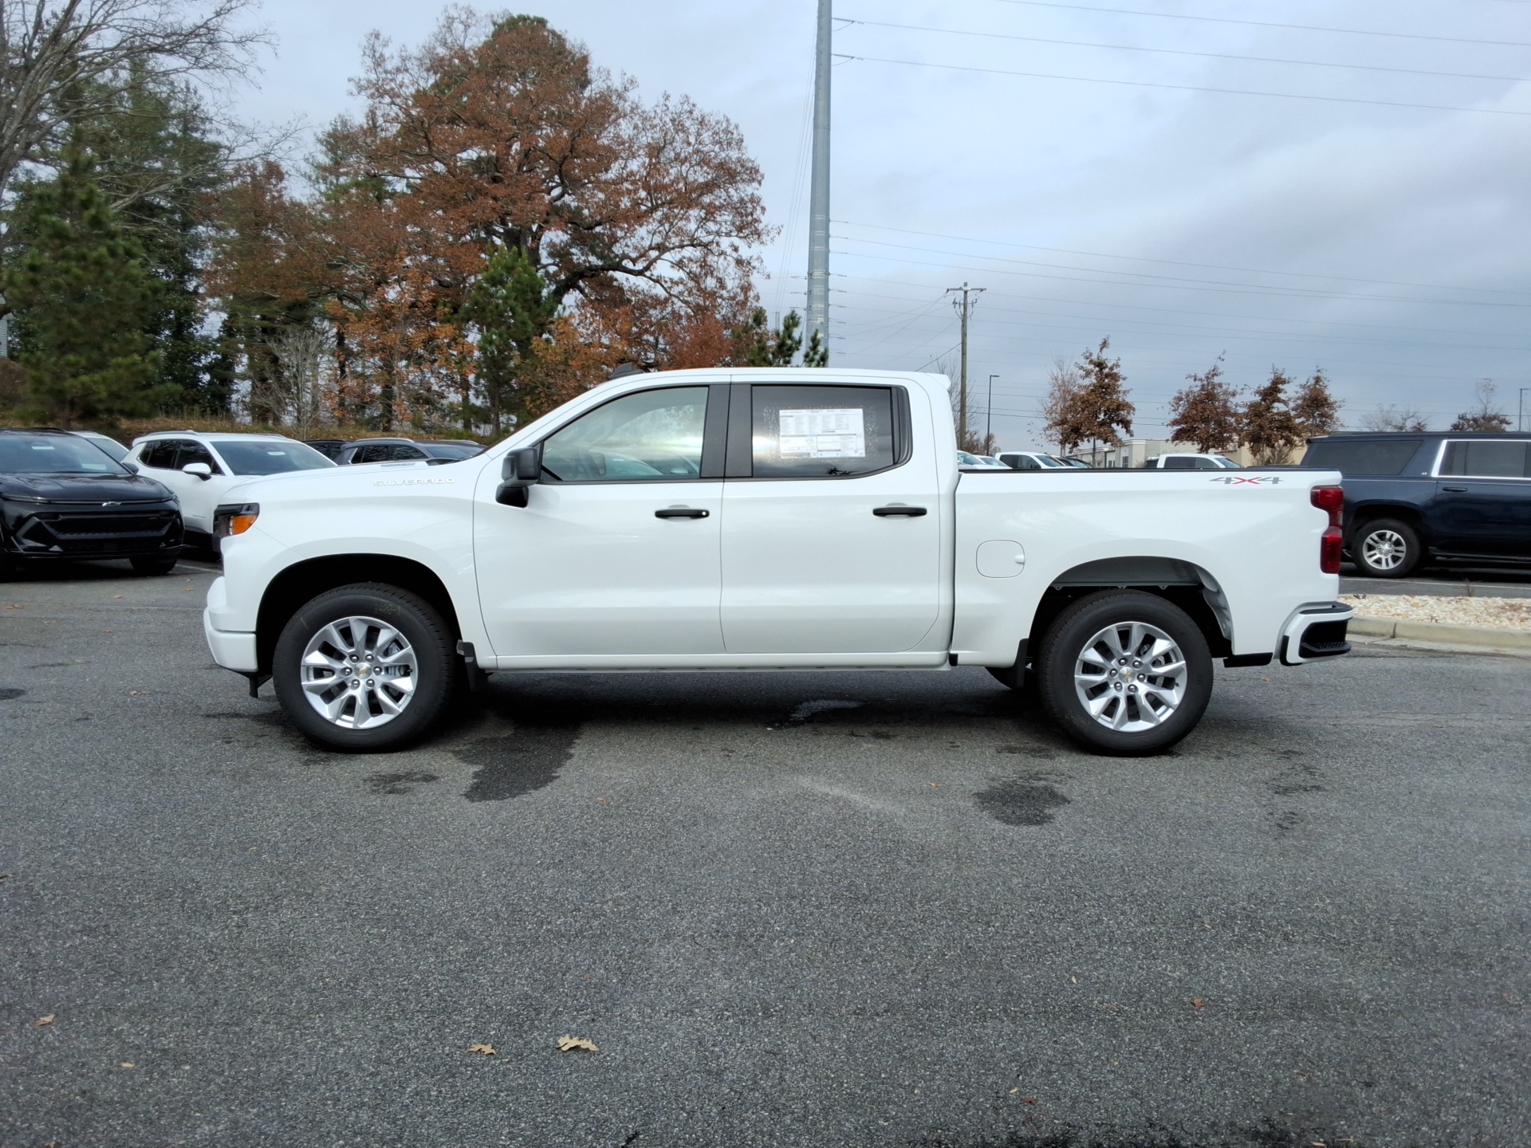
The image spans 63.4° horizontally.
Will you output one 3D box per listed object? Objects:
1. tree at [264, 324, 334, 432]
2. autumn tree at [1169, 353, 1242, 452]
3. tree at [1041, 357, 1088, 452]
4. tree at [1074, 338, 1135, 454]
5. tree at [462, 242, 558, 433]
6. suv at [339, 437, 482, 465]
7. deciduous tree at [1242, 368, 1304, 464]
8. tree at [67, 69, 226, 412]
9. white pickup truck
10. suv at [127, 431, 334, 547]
[{"bbox_3d":[-11.280,-4.674,29.909,1.675,2.718,1.675,-1,6,-20],"label":"tree"},{"bbox_3d":[16.921,-5.567,47.674,2.809,5.602,2.809,2,6,19],"label":"autumn tree"},{"bbox_3d":[12.206,-5.992,50.652,2.055,5.801,2.055,2,5,13],"label":"tree"},{"bbox_3d":[12.549,-5.789,46.654,2.613,6.137,2.613,2,5,15],"label":"tree"},{"bbox_3d":[-7.362,-6.760,35.538,2.746,5.421,2.746,0,5,-12],"label":"tree"},{"bbox_3d":[-5.285,-1.380,20.364,4.680,1.680,1.900,5,7,41],"label":"suv"},{"bbox_3d":[19.507,-5.350,47.691,2.487,5.222,2.487,3,6,22],"label":"deciduous tree"},{"bbox_3d":[-19.194,-10.110,38.254,4.877,10.652,4.877,-2,6,-26],"label":"tree"},{"bbox_3d":[0.025,-0.156,6.959,5.880,1.930,2.120,0,5,-1],"label":"white pickup truck"},{"bbox_3d":[-7.288,-1.136,17.477,4.840,1.660,1.980,5,7,41],"label":"suv"}]

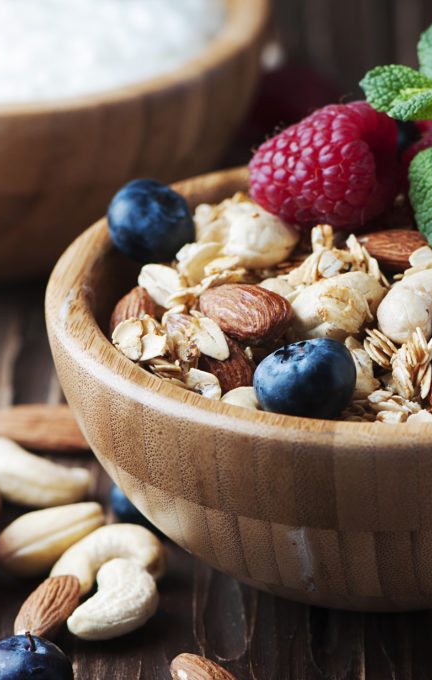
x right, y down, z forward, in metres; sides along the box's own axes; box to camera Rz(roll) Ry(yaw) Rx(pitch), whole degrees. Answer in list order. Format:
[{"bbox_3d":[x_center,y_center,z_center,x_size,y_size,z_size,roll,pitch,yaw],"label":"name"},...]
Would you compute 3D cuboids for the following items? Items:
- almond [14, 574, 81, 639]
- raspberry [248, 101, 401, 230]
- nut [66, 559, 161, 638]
[{"bbox_3d":[-0.029,0.046,0.771,0.010,0.007,0.020,10,26,21],"label":"almond"},{"bbox_3d":[0.020,-0.032,0.819,0.027,0.023,0.023,-12,26,-10],"label":"raspberry"},{"bbox_3d":[-0.018,0.045,0.779,0.013,0.010,0.021,29,56,21],"label":"nut"}]

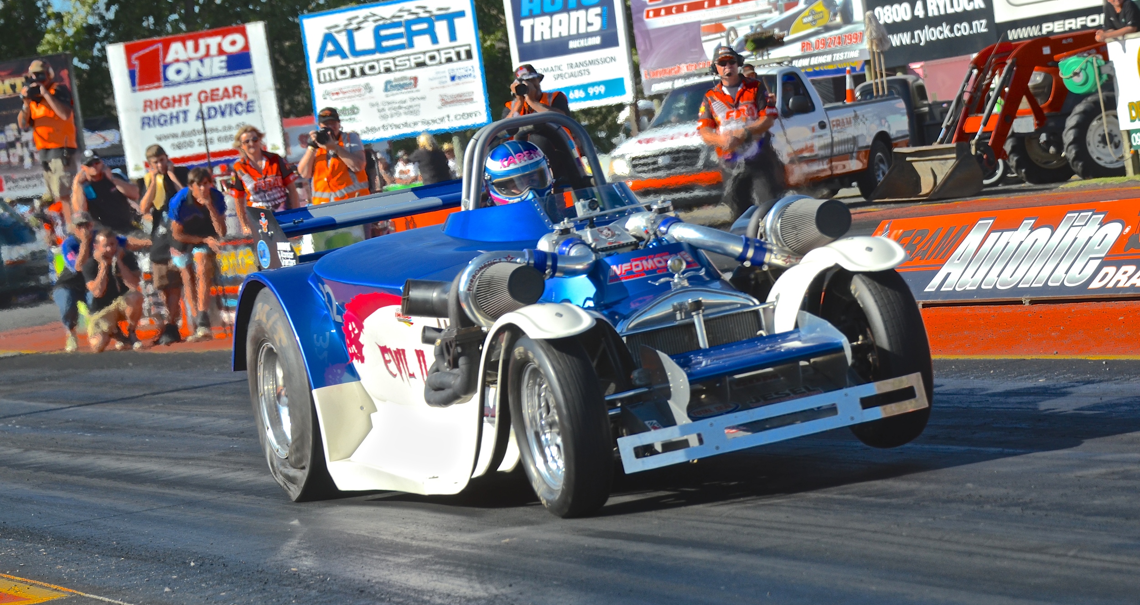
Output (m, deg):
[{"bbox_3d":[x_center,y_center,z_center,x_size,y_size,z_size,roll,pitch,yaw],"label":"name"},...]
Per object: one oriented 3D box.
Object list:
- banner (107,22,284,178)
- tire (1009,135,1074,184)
[{"bbox_3d":[-6.337,-3.420,80.393,2.850,2.360,0.080,-8,2,17],"label":"banner"},{"bbox_3d":[5.323,-1.824,53.501,1.040,1.040,0.290,-10,3,-34],"label":"tire"}]

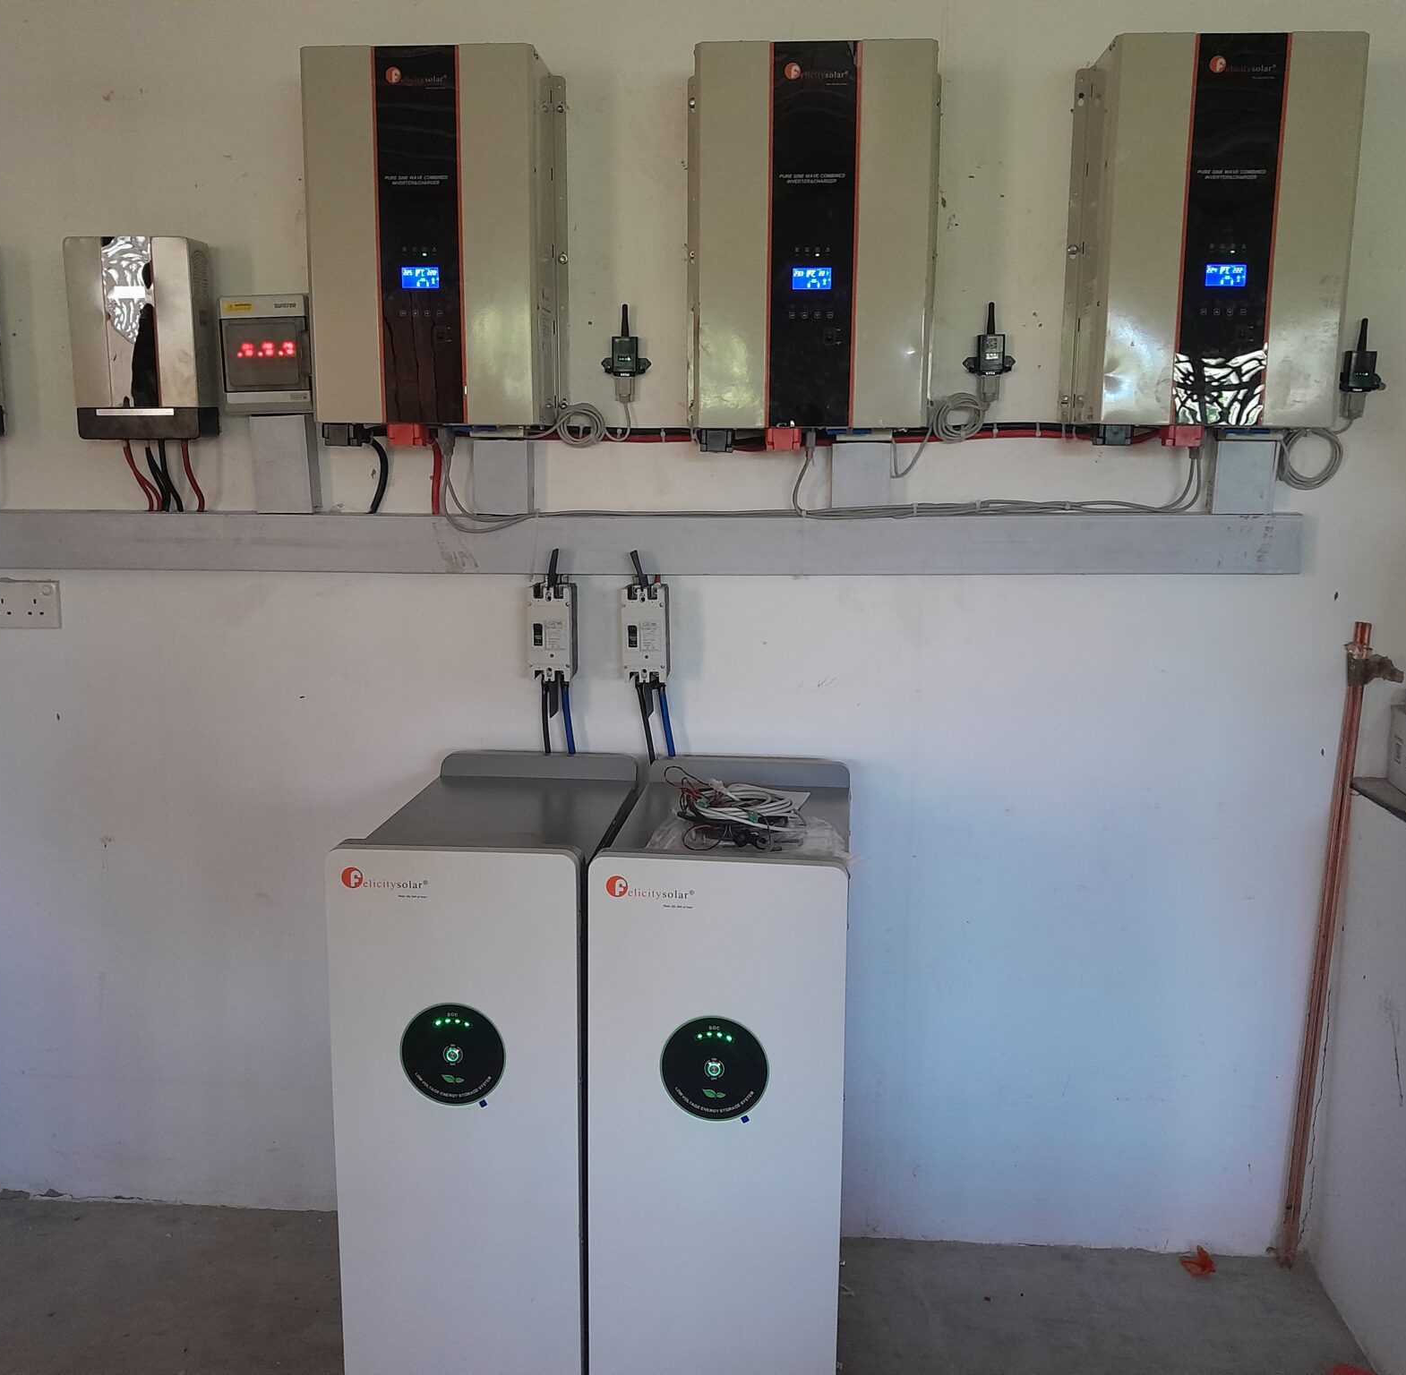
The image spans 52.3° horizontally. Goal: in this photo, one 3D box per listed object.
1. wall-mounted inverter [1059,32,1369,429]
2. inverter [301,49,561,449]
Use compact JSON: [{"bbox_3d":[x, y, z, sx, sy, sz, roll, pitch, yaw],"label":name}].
[{"bbox_3d":[0.807,-0.705,2.266,0.413,0.575,0.185,1,11,4],"label":"wall-mounted inverter"},{"bbox_3d":[-0.441,-0.722,2.353,0.410,0.582,0.190,1,10,3],"label":"inverter"}]

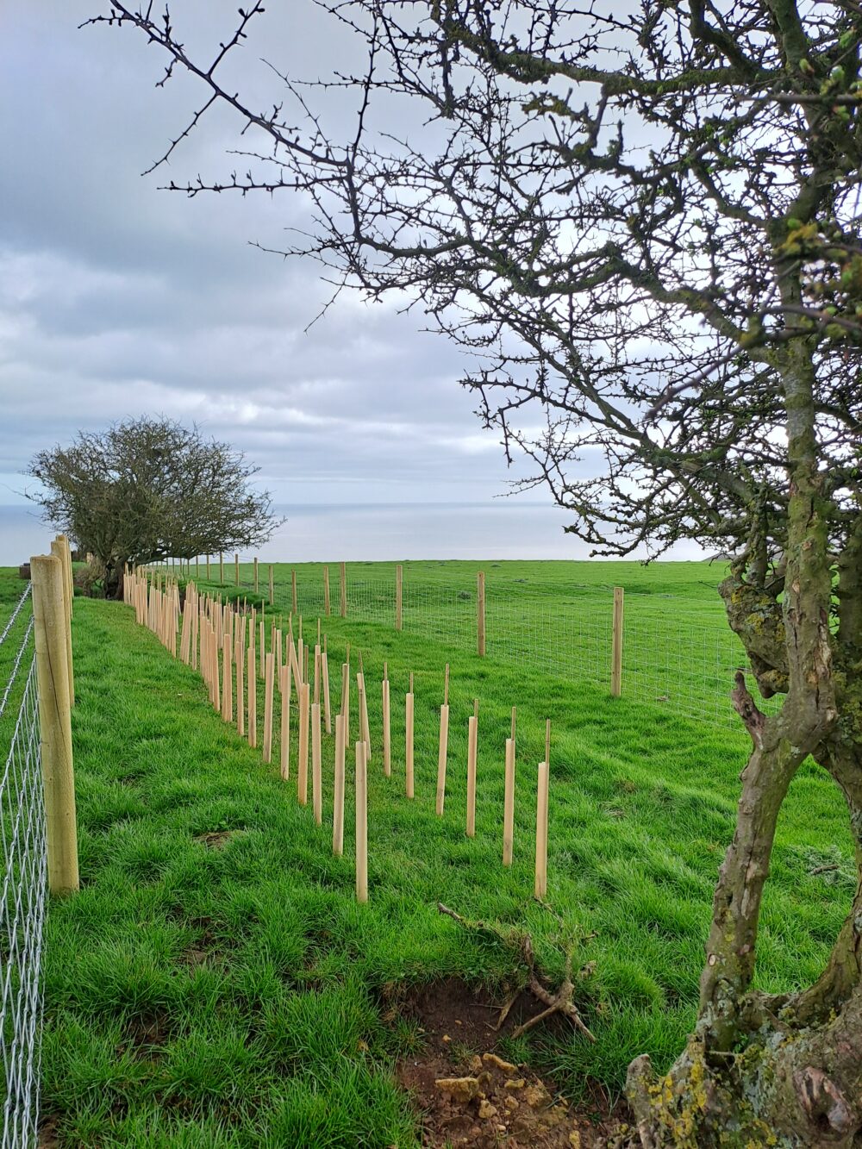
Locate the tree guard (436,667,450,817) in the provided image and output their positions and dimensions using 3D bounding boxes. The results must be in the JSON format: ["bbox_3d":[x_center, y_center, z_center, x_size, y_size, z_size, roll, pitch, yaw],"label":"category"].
[{"bbox_3d":[0.069,0.896,4.493,0.046,0.831,0.046,3,5,0],"label":"tree guard"}]

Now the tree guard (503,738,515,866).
[{"bbox_3d":[0.364,1.060,3.858,0.042,0.600,0.042,0,5,0],"label":"tree guard"}]

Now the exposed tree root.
[{"bbox_3d":[0.284,1.340,2.780,0.500,0.250,0.480,0,5,0],"label":"exposed tree root"}]

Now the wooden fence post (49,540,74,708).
[{"bbox_3d":[-2.681,0.363,6.056,0.104,1.200,0.104,-1,6,0],"label":"wooden fence post"}]

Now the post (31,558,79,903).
[{"bbox_3d":[-1.321,0.536,2.920,0.104,1.200,0.104,-1,5,0],"label":"post"}]

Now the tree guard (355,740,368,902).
[{"bbox_3d":[-0.254,0.903,3.032,0.042,0.600,0.042,0,5,0],"label":"tree guard"}]

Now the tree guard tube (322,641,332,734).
[{"bbox_3d":[-0.767,0.841,6.124,0.046,0.677,0.046,-2,5,0],"label":"tree guard tube"}]

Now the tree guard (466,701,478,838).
[{"bbox_3d":[0.209,0.953,4.068,0.046,0.681,0.046,2,5,0],"label":"tree guard"}]

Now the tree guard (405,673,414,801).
[{"bbox_3d":[-0.113,0.908,4.680,0.046,0.723,0.046,1,5,0],"label":"tree guard"}]

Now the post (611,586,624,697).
[{"bbox_3d":[2.059,0.752,9.160,0.097,1.200,0.097,0,5,0],"label":"post"}]

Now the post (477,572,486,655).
[{"bbox_3d":[0.714,0.567,11.728,0.097,1.200,0.097,-3,6,-27],"label":"post"}]

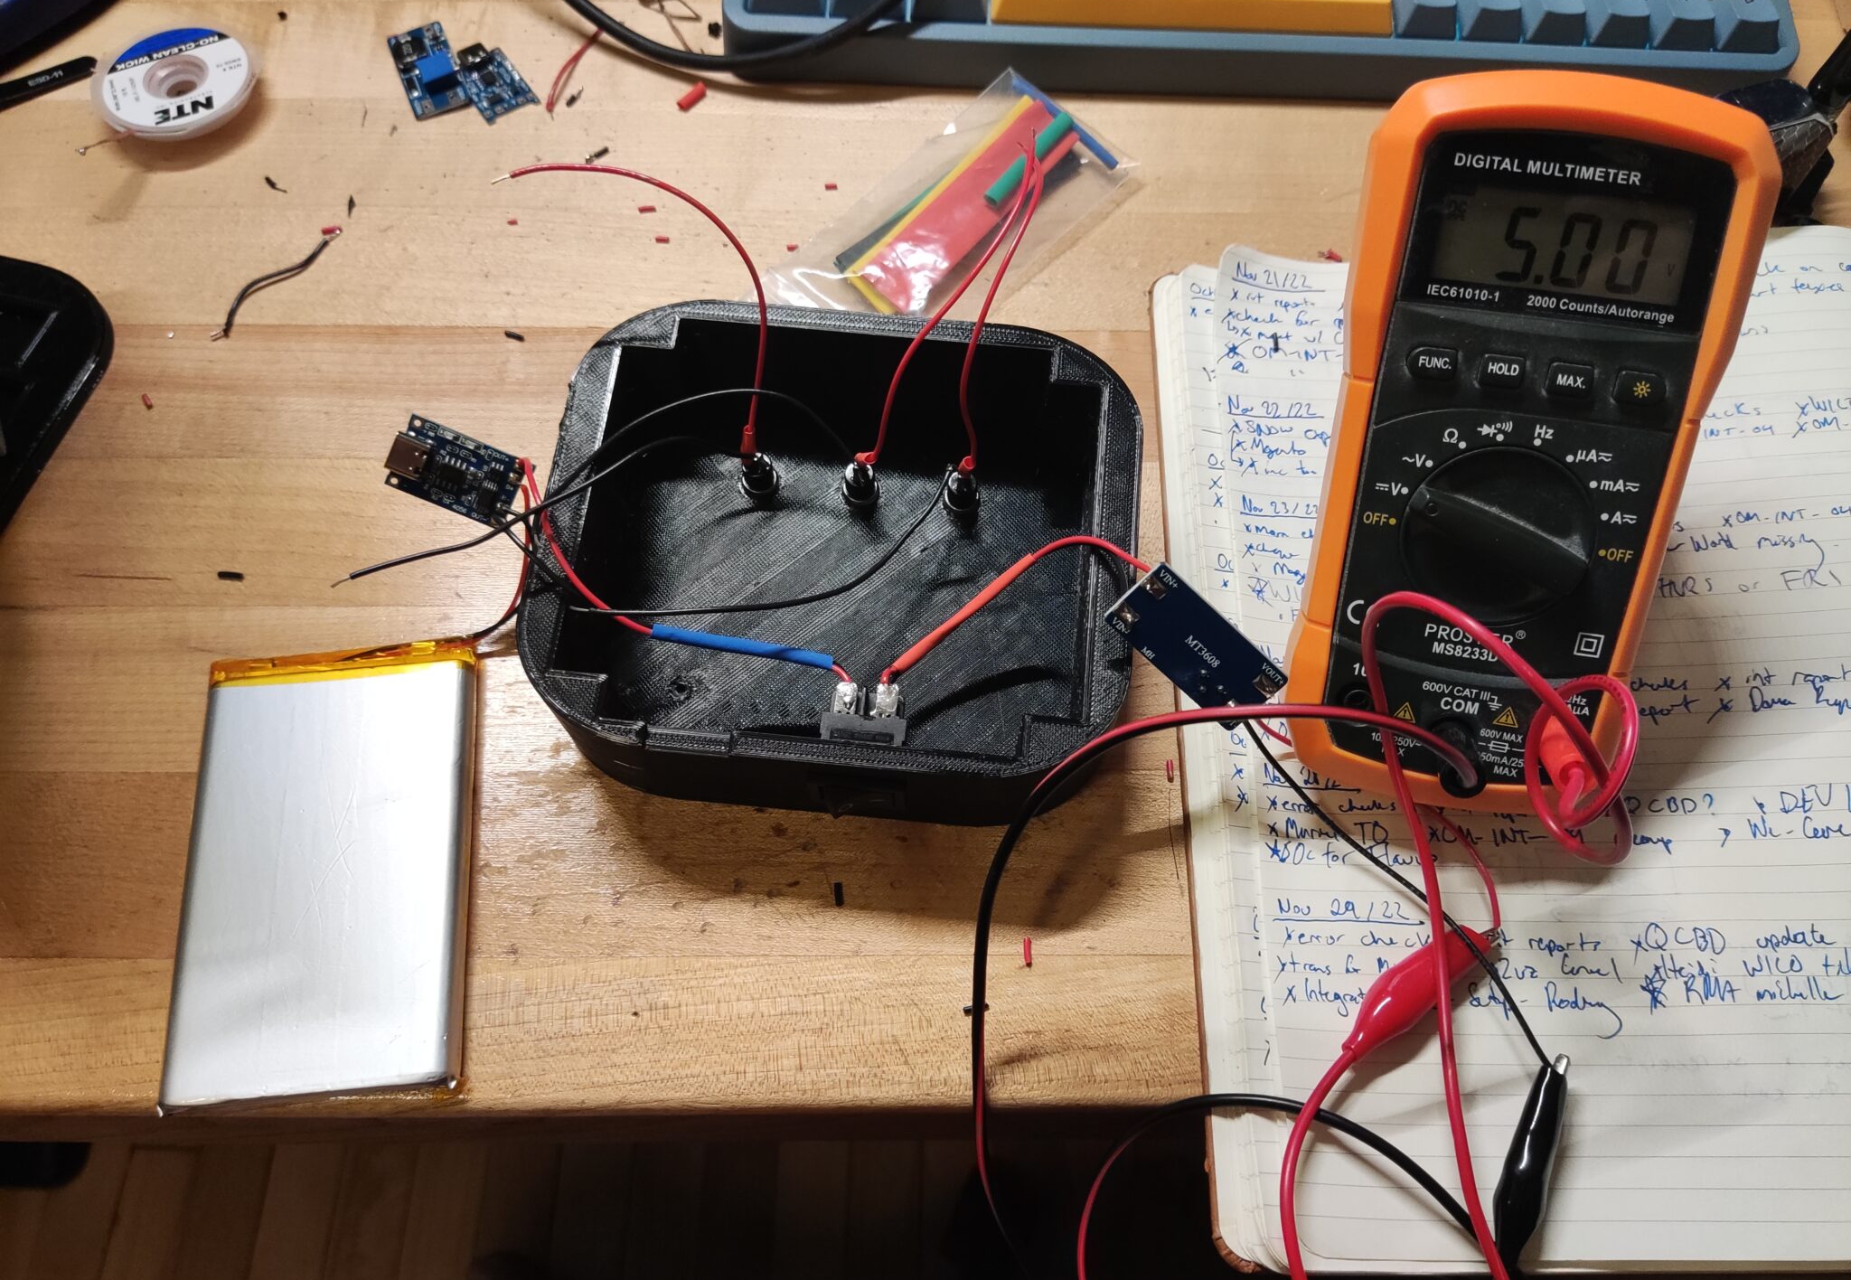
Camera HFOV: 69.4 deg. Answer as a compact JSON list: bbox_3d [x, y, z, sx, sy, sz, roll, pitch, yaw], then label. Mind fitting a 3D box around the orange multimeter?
[{"bbox_3d":[0.121,-0.039,0.284,0.074,0.047,0.147,10,102,12],"label":"orange multimeter"}]

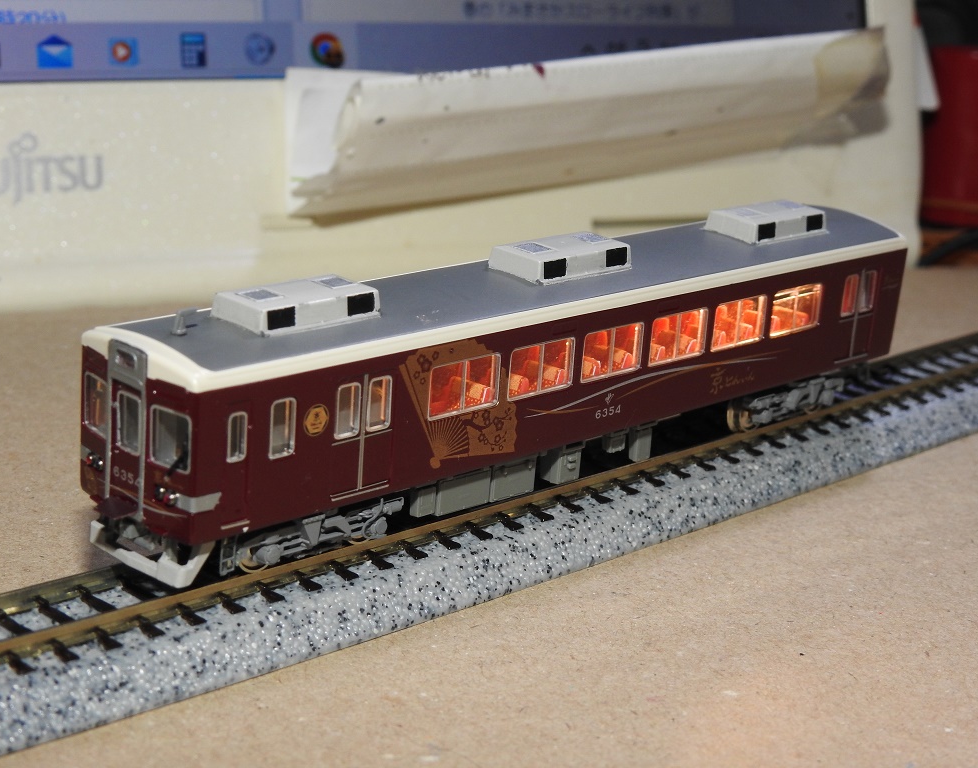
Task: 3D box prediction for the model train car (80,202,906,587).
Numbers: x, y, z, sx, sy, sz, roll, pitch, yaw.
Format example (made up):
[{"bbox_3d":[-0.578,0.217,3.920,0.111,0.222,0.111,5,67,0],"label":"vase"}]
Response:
[{"bbox_3d":[0.007,-0.003,0.251,0.019,0.029,0.125,19,23,42],"label":"model train car"}]

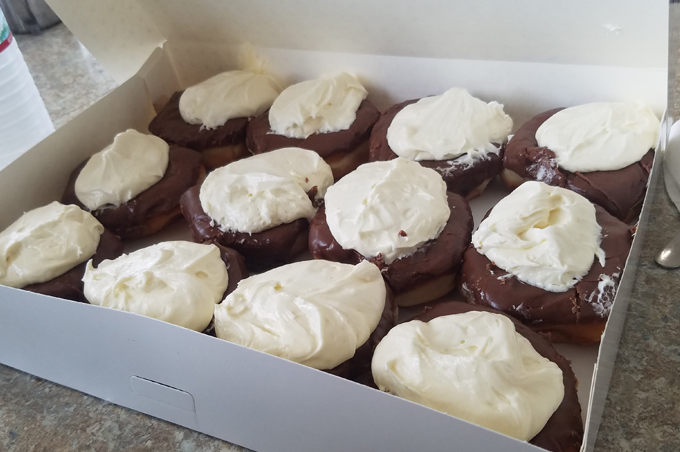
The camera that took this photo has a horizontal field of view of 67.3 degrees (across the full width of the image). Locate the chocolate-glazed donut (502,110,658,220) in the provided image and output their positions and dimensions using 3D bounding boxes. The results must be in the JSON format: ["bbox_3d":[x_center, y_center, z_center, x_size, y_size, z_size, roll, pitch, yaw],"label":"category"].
[{"bbox_3d":[0.154,-0.038,0.330,0.094,0.036,0.094,10,44,19],"label":"chocolate-glazed donut"}]

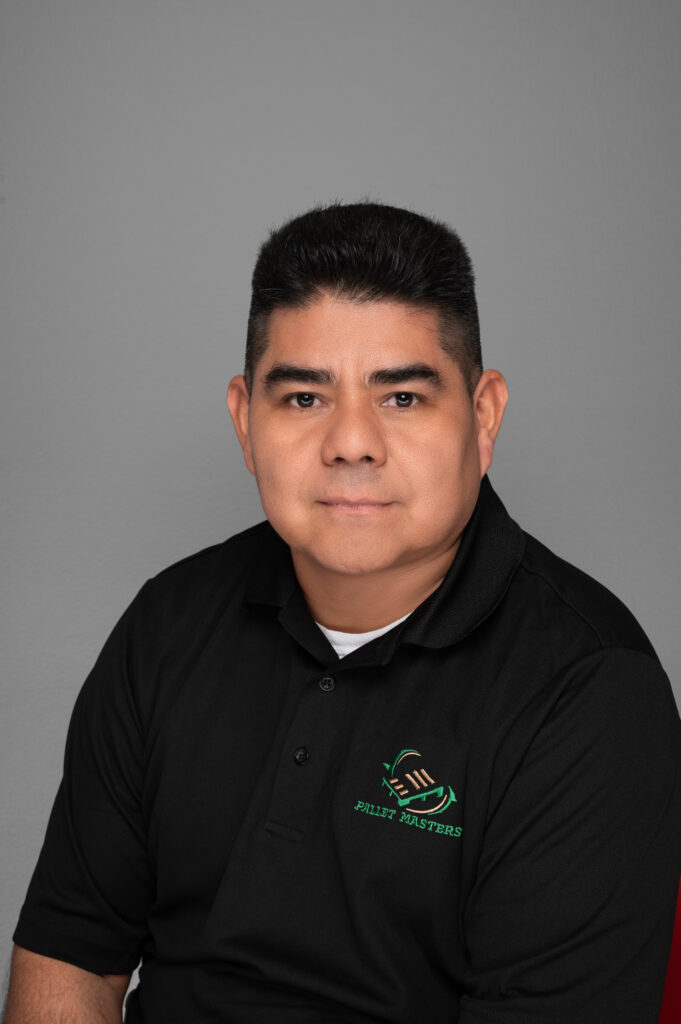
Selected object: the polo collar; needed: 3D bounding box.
[{"bbox_3d":[0.030,0.037,1.700,0.200,0.130,0.185,1,2,22],"label":"polo collar"}]

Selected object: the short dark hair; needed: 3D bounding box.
[{"bbox_3d":[0.017,-0.139,1.690,0.165,0.157,0.200,0,1,6],"label":"short dark hair"}]

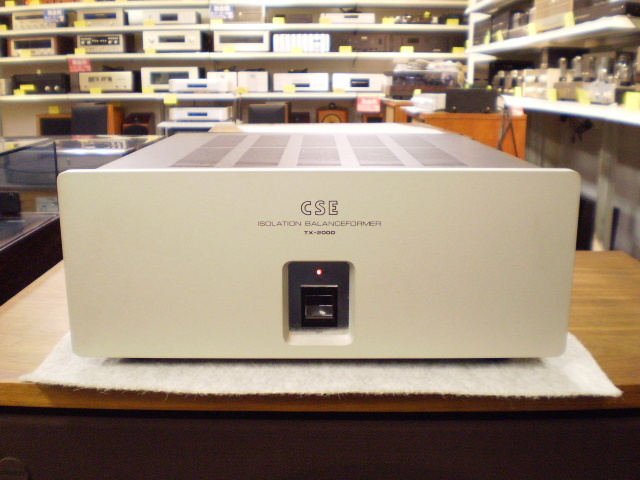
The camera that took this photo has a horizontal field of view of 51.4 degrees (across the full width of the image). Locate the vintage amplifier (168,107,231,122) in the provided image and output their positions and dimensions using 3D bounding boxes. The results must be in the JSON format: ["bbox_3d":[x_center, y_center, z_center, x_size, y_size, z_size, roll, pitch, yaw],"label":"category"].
[{"bbox_3d":[-0.927,-0.986,5.220,0.440,0.103,0.370,0,13,0],"label":"vintage amplifier"}]

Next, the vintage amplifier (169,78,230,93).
[{"bbox_3d":[-0.921,-1.199,5.194,0.440,0.101,0.370,0,13,0],"label":"vintage amplifier"}]

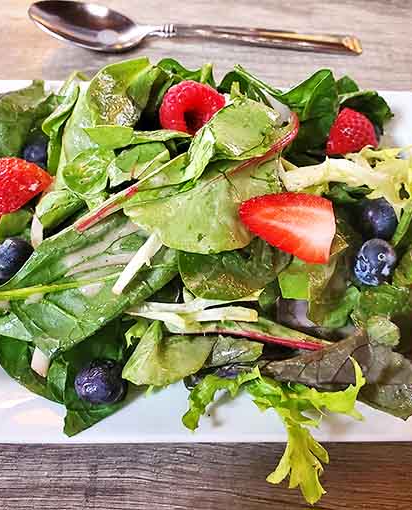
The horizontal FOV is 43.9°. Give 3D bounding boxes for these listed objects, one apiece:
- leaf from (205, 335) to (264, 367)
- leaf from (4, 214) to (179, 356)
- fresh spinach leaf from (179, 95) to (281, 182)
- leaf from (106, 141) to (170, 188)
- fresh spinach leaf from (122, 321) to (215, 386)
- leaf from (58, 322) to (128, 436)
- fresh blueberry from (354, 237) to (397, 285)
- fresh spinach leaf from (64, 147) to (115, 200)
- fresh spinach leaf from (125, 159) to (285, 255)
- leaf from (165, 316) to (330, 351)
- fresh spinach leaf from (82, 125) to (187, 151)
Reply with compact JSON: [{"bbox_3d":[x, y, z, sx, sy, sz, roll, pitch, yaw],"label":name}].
[{"bbox_3d":[0.007,0.030,0.162,0.023,0.006,0.010,0,74,0],"label":"leaf"},{"bbox_3d":[-0.040,0.008,0.168,0.065,0.012,0.040,-23,63,-5],"label":"leaf"},{"bbox_3d":[0.010,-0.046,0.203,0.040,0.015,0.036,0,79,0],"label":"fresh spinach leaf"},{"bbox_3d":[-0.024,-0.032,0.181,0.026,0.007,0.015,-30,71,-11],"label":"leaf"},{"bbox_3d":[-0.013,0.035,0.183,0.032,0.009,0.022,0,73,0],"label":"fresh spinach leaf"},{"bbox_3d":[-0.036,0.039,0.165,0.024,0.010,0.039,11,63,6],"label":"leaf"},{"bbox_3d":[0.056,0.002,0.168,0.014,0.013,0.014,0,68,0],"label":"fresh blueberry"},{"bbox_3d":[-0.049,-0.034,0.212,0.022,0.010,0.022,0,71,0],"label":"fresh spinach leaf"},{"bbox_3d":[0.002,-0.015,0.170,0.055,0.012,0.031,-15,74,-4],"label":"fresh spinach leaf"},{"bbox_3d":[0.015,0.028,0.183,0.058,0.007,0.010,4,71,1],"label":"leaf"},{"bbox_3d":[-0.025,-0.041,0.185,0.038,0.007,0.011,5,63,3],"label":"fresh spinach leaf"}]

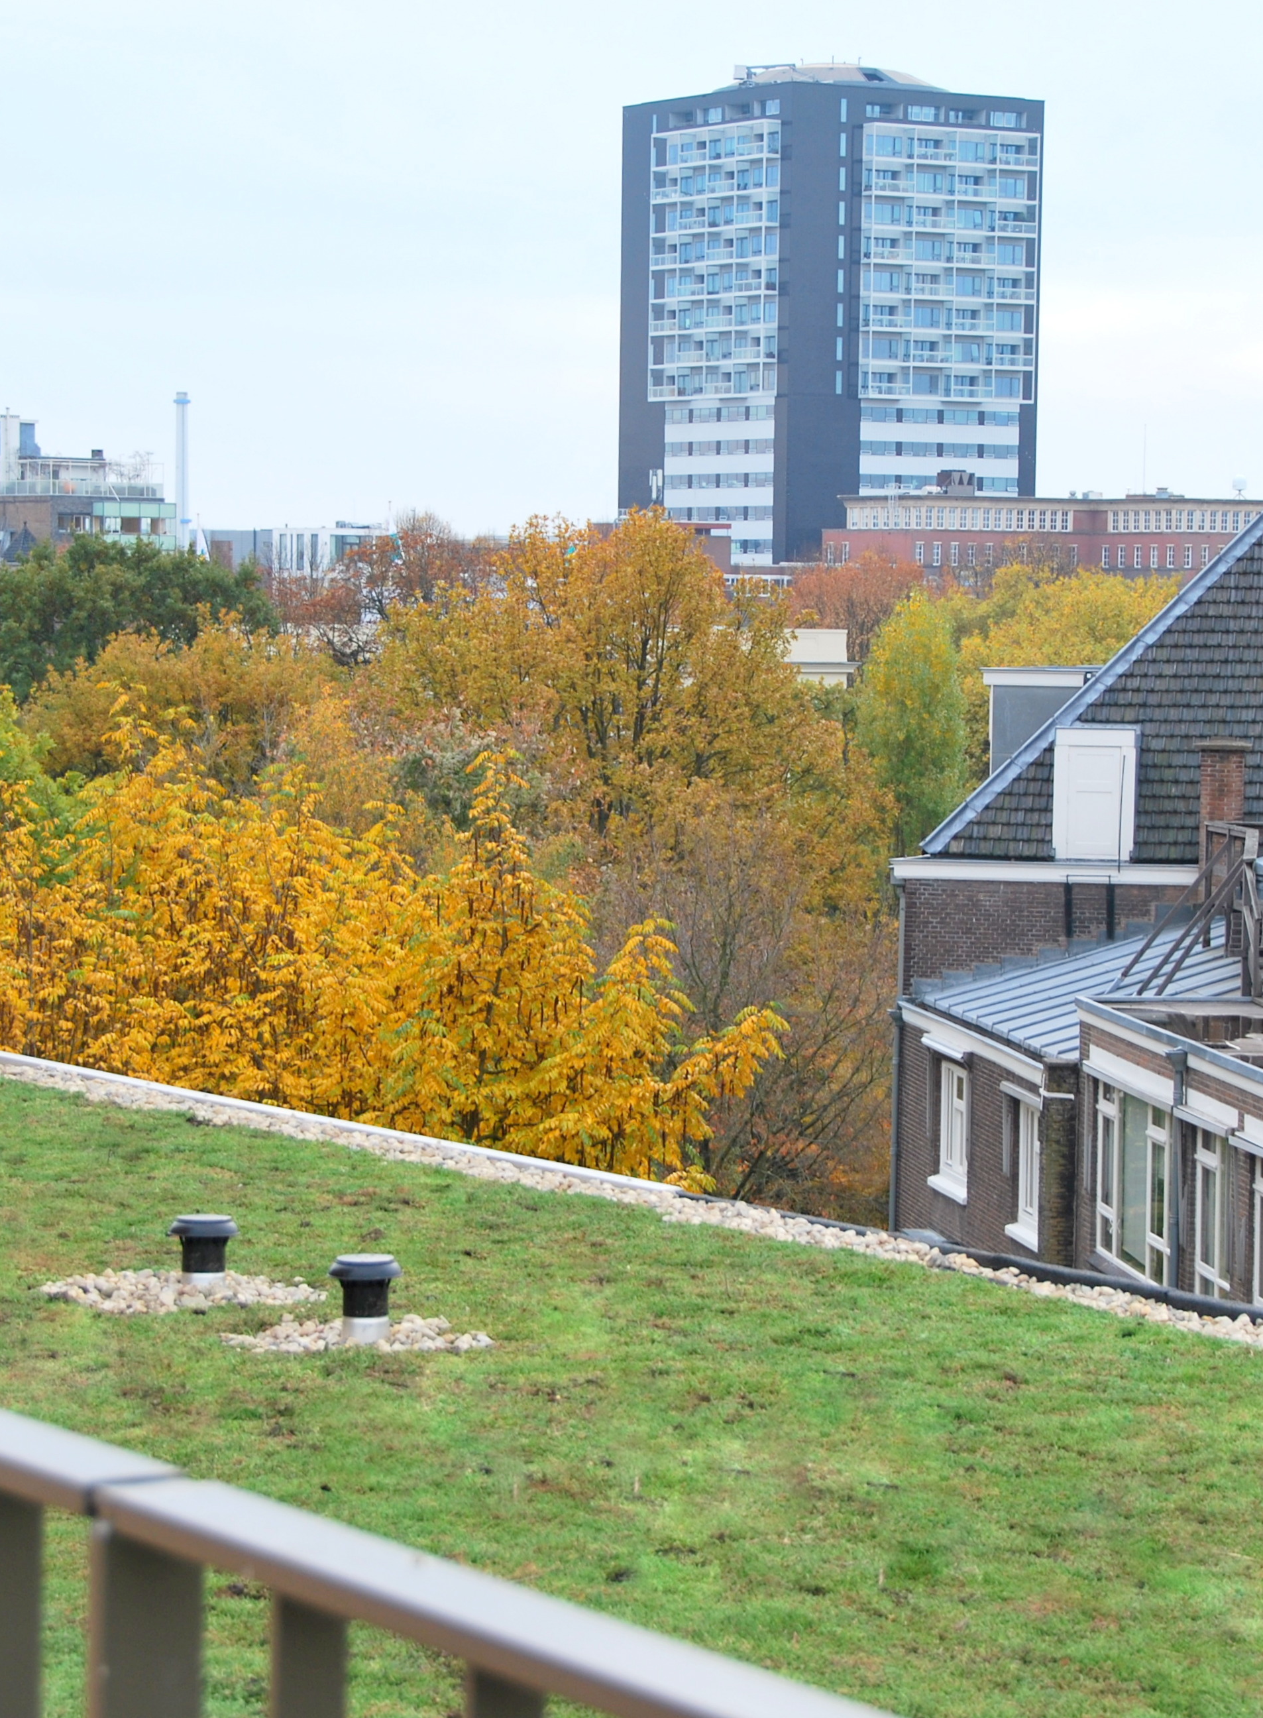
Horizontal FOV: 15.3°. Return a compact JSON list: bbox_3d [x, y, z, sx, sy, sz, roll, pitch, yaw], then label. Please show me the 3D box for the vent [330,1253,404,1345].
[{"bbox_3d":[-0.681,1.132,12.120,0.190,0.220,0.190,1,4,0],"label":"vent"}]

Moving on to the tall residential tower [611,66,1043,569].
[{"bbox_3d":[18.815,-47.896,451.695,28.464,55.963,29.623,-2,5,-31],"label":"tall residential tower"}]

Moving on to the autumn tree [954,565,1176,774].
[{"bbox_3d":[11.105,-1.984,118.374,7.500,10.719,7.500,1,4,0],"label":"autumn tree"}]

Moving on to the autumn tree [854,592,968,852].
[{"bbox_3d":[5.752,-0.405,98.357,3.200,10.224,3.200,1,4,0],"label":"autumn tree"}]

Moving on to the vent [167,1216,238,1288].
[{"bbox_3d":[-1.181,1.086,13.000,0.190,0.210,0.190,1,4,0],"label":"vent"}]

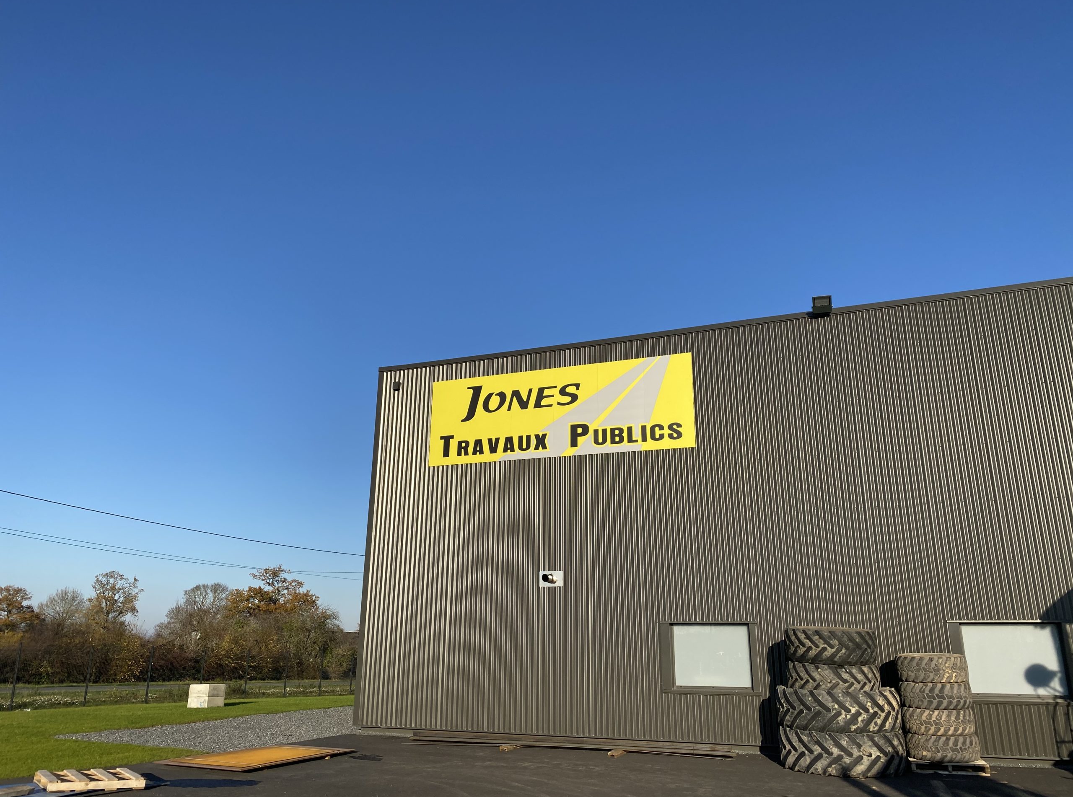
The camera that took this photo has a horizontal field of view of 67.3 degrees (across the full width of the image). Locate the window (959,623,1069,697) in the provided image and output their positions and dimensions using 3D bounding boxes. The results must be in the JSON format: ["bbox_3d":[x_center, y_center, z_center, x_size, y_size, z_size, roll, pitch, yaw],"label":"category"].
[{"bbox_3d":[7.844,4.293,13.272,1.470,1.180,0.120,-6,-19,20],"label":"window"}]

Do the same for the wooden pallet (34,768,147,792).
[{"bbox_3d":[-5.530,4.710,9.960,1.040,0.125,1.150,16,-23,-34],"label":"wooden pallet"}]

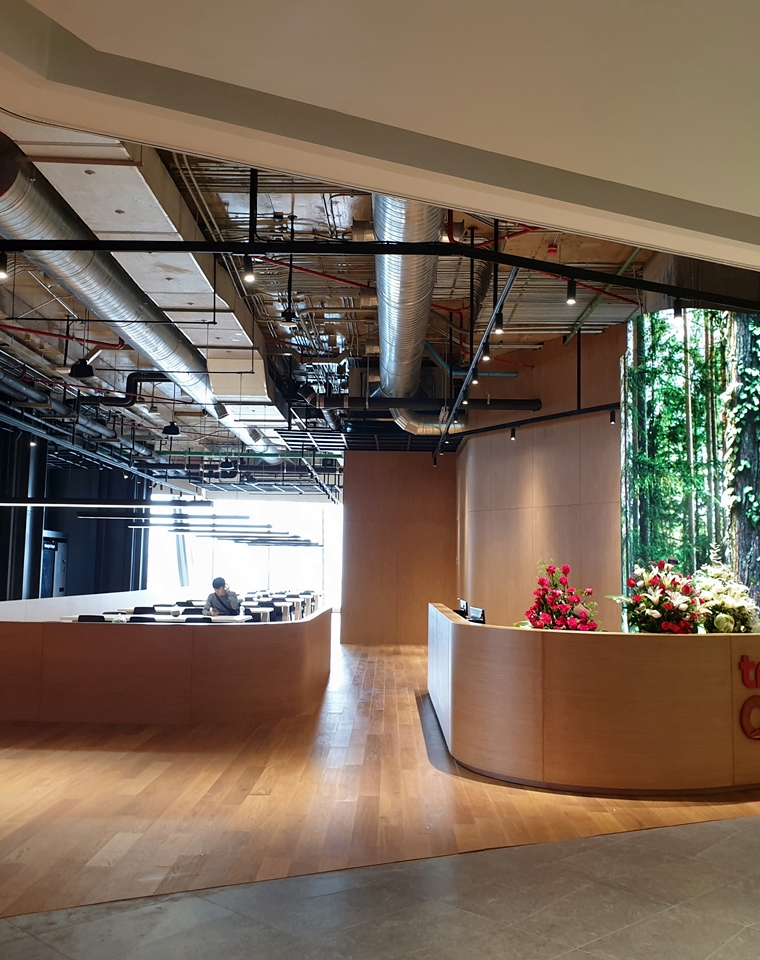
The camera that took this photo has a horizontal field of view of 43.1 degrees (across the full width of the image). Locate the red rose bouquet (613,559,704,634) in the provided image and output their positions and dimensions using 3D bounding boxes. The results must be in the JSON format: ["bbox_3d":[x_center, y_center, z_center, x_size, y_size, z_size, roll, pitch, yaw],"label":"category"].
[{"bbox_3d":[1.992,0.881,6.877,0.630,0.620,0.520,1,-6,1],"label":"red rose bouquet"}]

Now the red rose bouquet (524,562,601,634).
[{"bbox_3d":[1.309,0.885,6.934,0.510,0.600,0.460,1,-6,1],"label":"red rose bouquet"}]

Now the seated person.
[{"bbox_3d":[-2.320,2.113,14.185,0.530,1.300,0.720,-1,-6,15],"label":"seated person"}]

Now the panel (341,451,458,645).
[{"bbox_3d":[0.397,1.382,19.576,2.350,3.920,0.150,1,-6,1],"label":"panel"}]

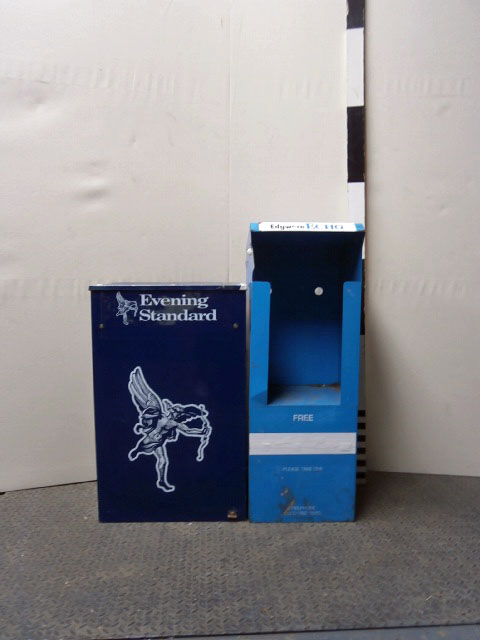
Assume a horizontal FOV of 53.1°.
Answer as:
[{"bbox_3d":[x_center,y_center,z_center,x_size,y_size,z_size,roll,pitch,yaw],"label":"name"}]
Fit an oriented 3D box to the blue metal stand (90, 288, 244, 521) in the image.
[{"bbox_3d":[-0.234,0.281,1.760,0.515,0.820,0.290,0,7,0],"label":"blue metal stand"}]

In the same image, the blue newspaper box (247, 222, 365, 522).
[{"bbox_3d":[0.212,0.184,1.722,0.367,1.020,0.315,0,7,0],"label":"blue newspaper box"}]

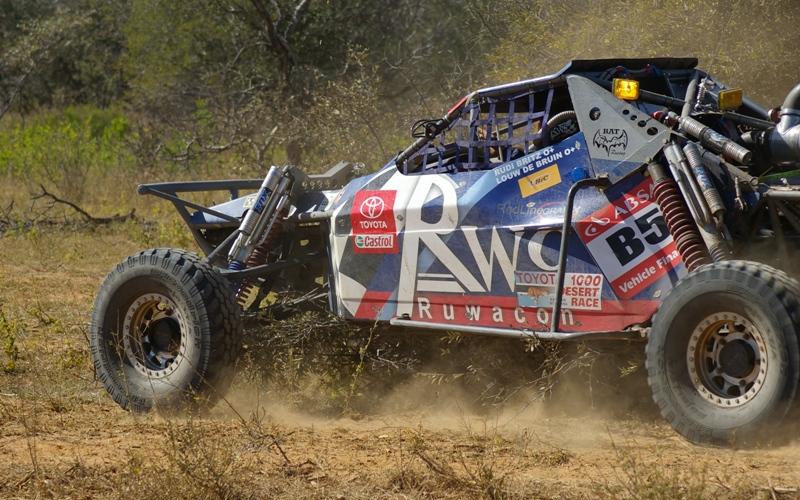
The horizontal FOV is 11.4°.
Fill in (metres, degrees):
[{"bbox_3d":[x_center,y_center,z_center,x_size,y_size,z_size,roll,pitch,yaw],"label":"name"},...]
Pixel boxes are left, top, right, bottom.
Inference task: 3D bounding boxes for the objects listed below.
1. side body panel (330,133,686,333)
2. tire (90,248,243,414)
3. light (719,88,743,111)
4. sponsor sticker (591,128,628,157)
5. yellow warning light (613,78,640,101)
[{"bbox_3d":[0.486,-0.091,18.622,1.920,0.890,0.280,1,3,38],"label":"side body panel"},{"bbox_3d":[-1.124,0.400,19.270,0.790,0.790,0.260,2,3,39],"label":"tire"},{"bbox_3d":[1.565,-0.713,18.931,0.060,0.090,0.145,1,3,38],"label":"light"},{"bbox_3d":[0.959,-0.490,18.209,0.195,0.125,0.008,1,-7,38],"label":"sponsor sticker"},{"bbox_3d":[1.036,-0.734,18.265,0.060,0.090,0.145,1,3,38],"label":"yellow warning light"}]

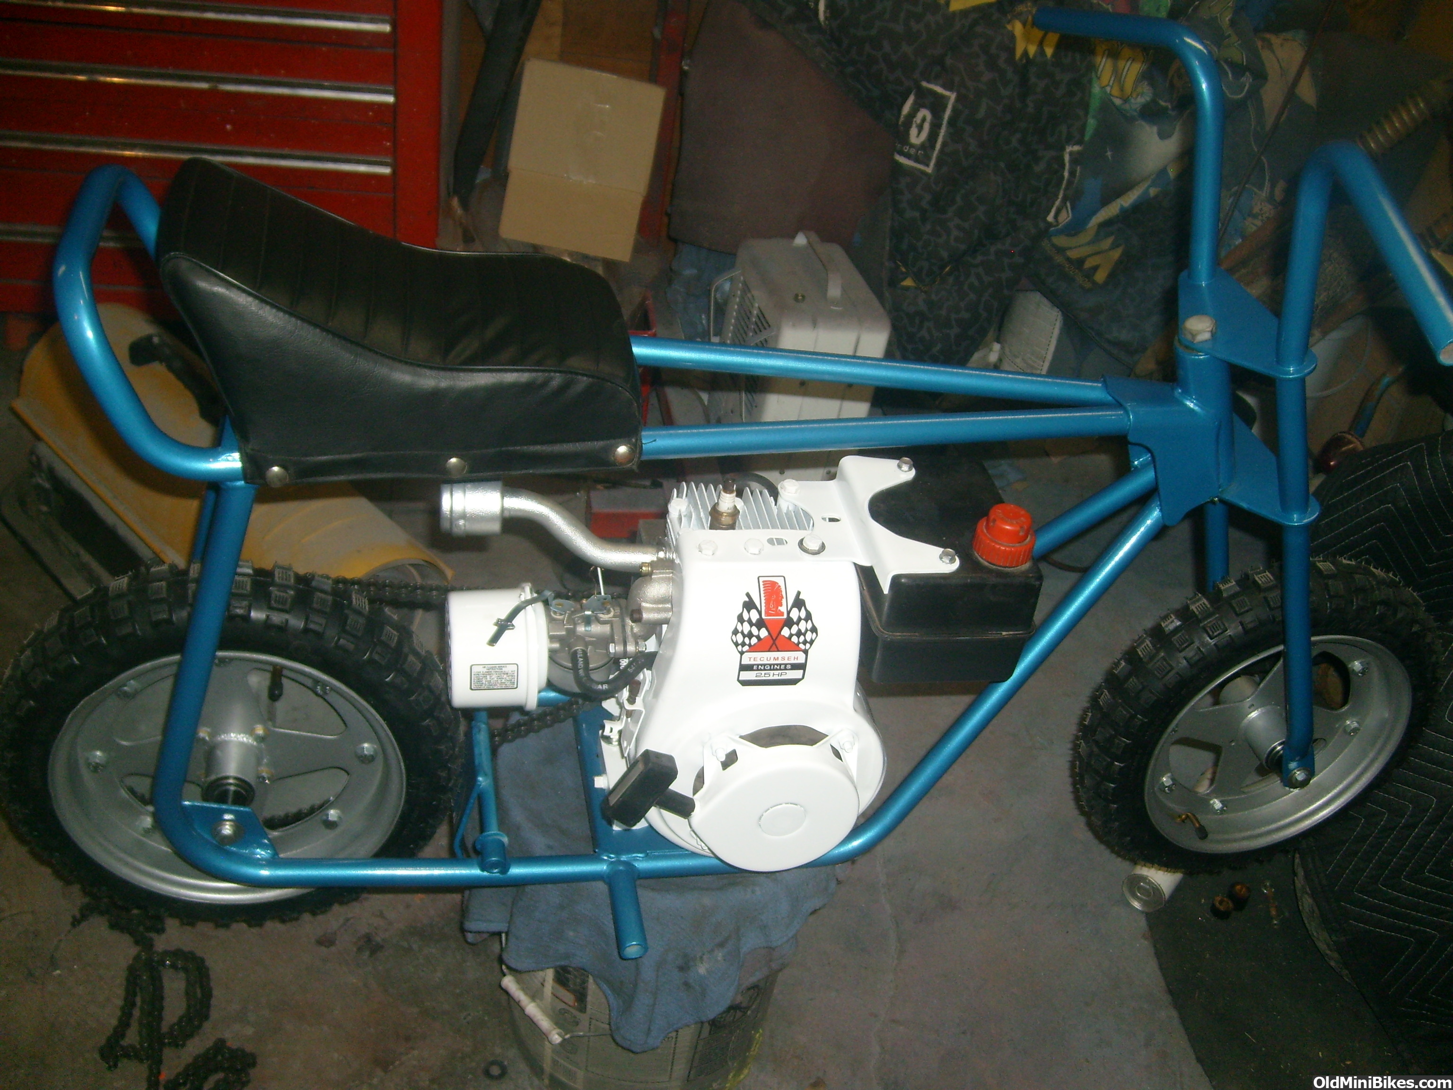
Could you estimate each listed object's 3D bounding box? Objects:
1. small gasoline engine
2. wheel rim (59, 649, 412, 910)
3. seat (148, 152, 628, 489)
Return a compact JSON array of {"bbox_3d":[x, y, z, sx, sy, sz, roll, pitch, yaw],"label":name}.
[{"bbox_3d":[0.005,0.100,1.284,0.505,0.318,0.278,1,33,-12],"label":"small gasoline engine"},{"bbox_3d":[-0.417,0.182,1.255,0.278,0.278,0.080,1,33,-12],"label":"wheel rim"},{"bbox_3d":[-0.231,-0.168,1.096,0.329,0.175,0.206,1,33,-12],"label":"seat"}]

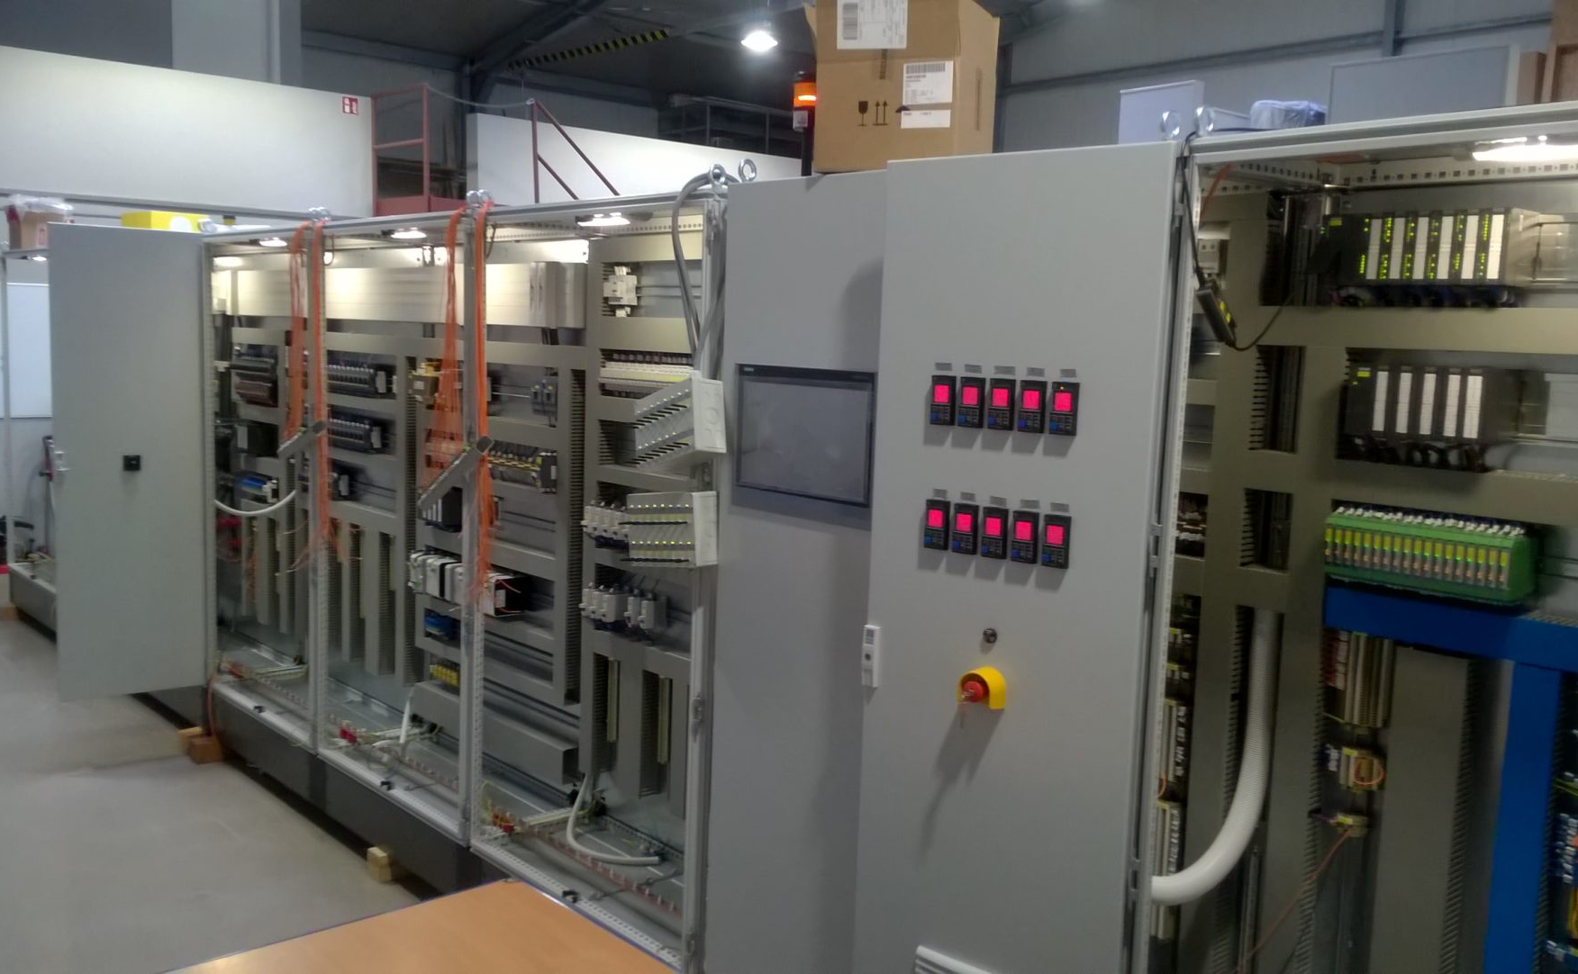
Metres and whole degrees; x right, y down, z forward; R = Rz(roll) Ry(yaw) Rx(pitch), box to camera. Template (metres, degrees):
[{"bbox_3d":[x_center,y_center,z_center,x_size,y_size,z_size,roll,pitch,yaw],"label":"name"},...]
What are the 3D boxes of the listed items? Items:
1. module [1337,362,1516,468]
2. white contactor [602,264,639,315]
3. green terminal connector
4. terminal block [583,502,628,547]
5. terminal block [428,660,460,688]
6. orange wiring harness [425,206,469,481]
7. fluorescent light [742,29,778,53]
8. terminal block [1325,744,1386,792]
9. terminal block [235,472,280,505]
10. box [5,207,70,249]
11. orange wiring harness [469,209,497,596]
[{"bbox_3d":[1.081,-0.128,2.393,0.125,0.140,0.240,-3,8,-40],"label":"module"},{"bbox_3d":[-0.506,-0.589,4.287,0.080,0.150,0.066,-3,8,-40],"label":"white contactor"},{"bbox_3d":[1.077,0.116,2.397,0.105,0.107,0.315,-3,8,-40],"label":"green terminal connector"},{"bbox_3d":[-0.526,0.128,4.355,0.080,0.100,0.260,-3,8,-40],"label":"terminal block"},{"bbox_3d":[-1.271,0.701,5.276,0.055,0.065,0.167,-3,8,-40],"label":"terminal block"},{"bbox_3d":[-1.029,-0.432,4.325,0.090,0.835,0.124,-3,8,-40],"label":"orange wiring harness"},{"bbox_3d":[-0.376,-5.656,18.000,0.460,0.260,0.460,2,6,-2],"label":"fluorescent light"},{"bbox_3d":[1.028,0.504,2.559,0.060,0.070,0.075,-3,8,-40],"label":"terminal block"},{"bbox_3d":[-2.474,0.009,6.644,0.070,0.121,0.312,-3,8,-40],"label":"terminal block"},{"bbox_3d":[-4.584,-1.562,8.718,0.260,0.260,0.310,-3,8,-40],"label":"box"},{"bbox_3d":[-0.907,-0.238,4.212,0.075,1.209,0.079,-3,8,-40],"label":"orange wiring harness"}]

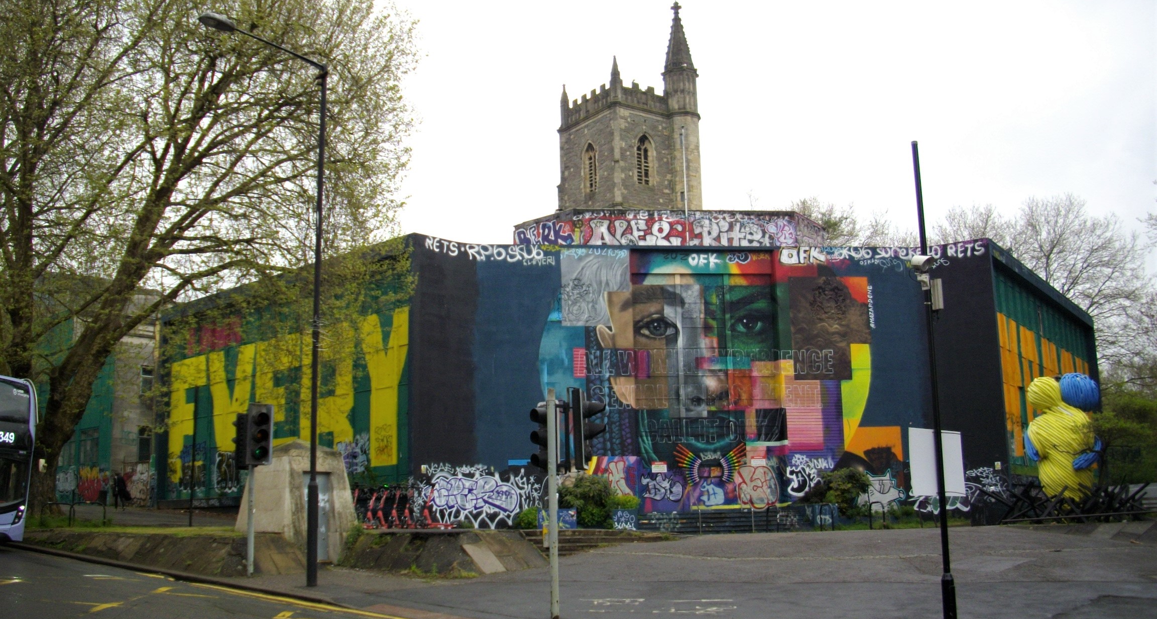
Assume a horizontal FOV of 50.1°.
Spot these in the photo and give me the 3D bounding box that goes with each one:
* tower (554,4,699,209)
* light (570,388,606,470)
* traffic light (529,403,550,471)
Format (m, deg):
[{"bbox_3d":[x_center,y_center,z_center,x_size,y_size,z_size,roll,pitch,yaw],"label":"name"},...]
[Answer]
[{"bbox_3d":[3.099,-3.023,74.674,6.450,32.290,6.450,6,-13,-35],"label":"tower"},{"bbox_3d":[0.162,1.582,16.400,0.420,1.070,0.430,-3,-11,11],"label":"light"},{"bbox_3d":[-0.444,1.681,16.430,0.380,0.940,0.420,8,-14,-41],"label":"traffic light"}]

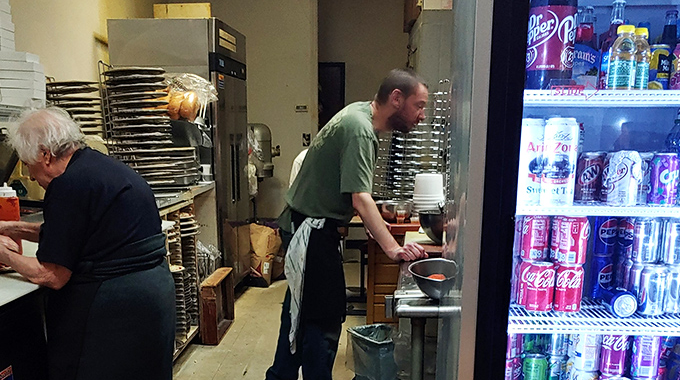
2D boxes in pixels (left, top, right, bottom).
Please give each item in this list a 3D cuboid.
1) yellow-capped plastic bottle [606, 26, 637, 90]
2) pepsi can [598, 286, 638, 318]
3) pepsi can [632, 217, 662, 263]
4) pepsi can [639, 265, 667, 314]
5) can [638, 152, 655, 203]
[{"bbox_3d":[0.685,-0.313,1.183,0.057,0.153,0.057,1,9,3],"label":"yellow-capped plastic bottle"},{"bbox_3d":[0.736,0.285,1.295,0.066,0.066,0.122,2,8,15],"label":"pepsi can"},{"bbox_3d":[0.836,0.133,1.328,0.066,0.122,0.066,1,7,2],"label":"pepsi can"},{"bbox_3d":[0.826,0.260,1.292,0.066,0.122,0.066,0,11,2],"label":"pepsi can"},{"bbox_3d":[0.767,-0.033,1.257,0.066,0.122,0.066,1,9,3],"label":"can"}]

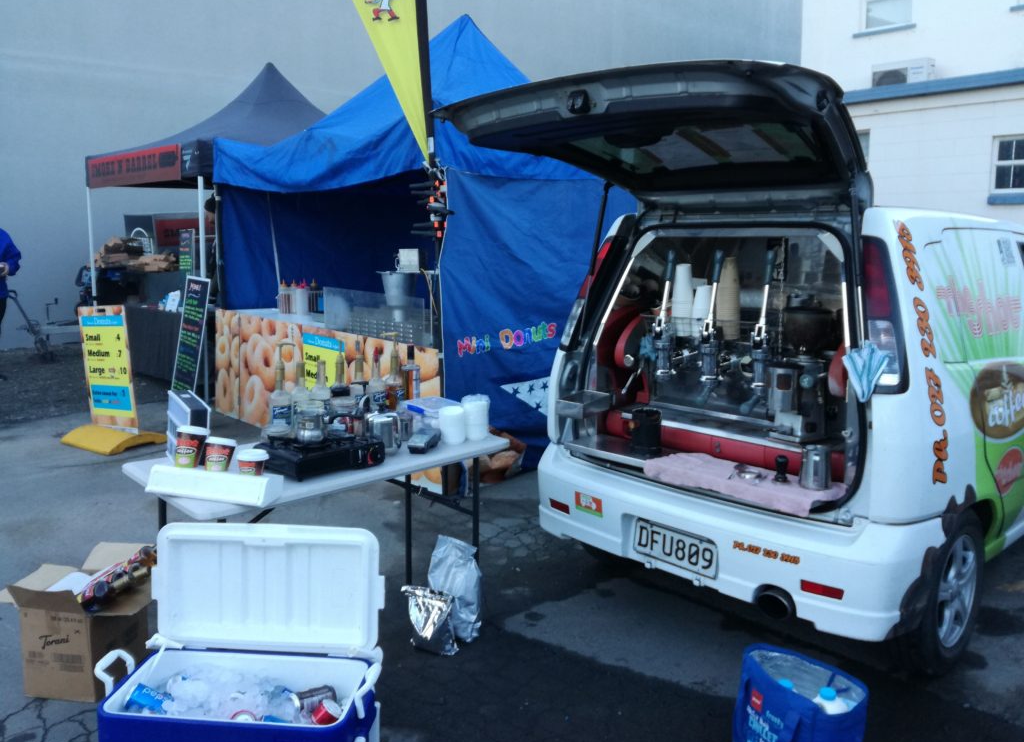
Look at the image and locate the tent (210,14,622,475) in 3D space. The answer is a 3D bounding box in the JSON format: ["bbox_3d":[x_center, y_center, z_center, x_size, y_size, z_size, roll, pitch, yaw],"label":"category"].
[{"bbox_3d":[-0.327,-1.197,6.608,3.050,3.220,3.100,-8,13,-42],"label":"tent"}]

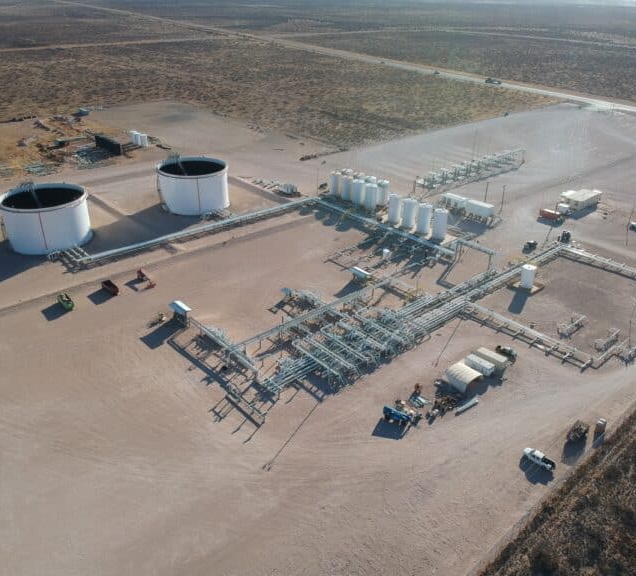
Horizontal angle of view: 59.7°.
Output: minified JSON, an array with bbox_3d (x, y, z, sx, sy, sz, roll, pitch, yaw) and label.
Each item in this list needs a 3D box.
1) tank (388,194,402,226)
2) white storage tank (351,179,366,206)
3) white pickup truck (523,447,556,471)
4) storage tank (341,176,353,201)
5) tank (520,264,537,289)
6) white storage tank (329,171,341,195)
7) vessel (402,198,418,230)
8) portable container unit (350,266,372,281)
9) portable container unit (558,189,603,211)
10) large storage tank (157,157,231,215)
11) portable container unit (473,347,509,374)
[{"bbox_3d":[27.630,-28.290,198.200,4.800,9.900,4.800,1,30,0],"label":"tank"},{"bbox_3d":[17.135,-39.632,233.732,5.040,10.100,5.040,3,29,0],"label":"white storage tank"},{"bbox_3d":[44.747,34.521,112.272,5.700,1.860,1.980,24,35,32],"label":"white pickup truck"},{"bbox_3d":[11.510,-39.510,218.750,4.700,8.800,4.700,1,30,0],"label":"storage tank"},{"bbox_3d":[60.170,-3.380,158.880,3.630,6.050,3.630,1,30,0],"label":"tank"},{"bbox_3d":[7.714,-45.446,243.805,4.940,9.600,4.940,3,29,0],"label":"white storage tank"},{"bbox_3d":[35.577,-28.784,215.554,4.590,10.500,4.590,3,29,0],"label":"vessel"},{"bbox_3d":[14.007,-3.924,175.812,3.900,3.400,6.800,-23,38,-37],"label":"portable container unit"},{"bbox_3d":[103.120,-35.070,217.960,14.820,3.590,9.060,-18,35,-30],"label":"portable container unit"},{"bbox_3d":[-49.909,-41.721,226.496,27.000,15.200,27.000,3,29,0],"label":"large storage tank"},{"bbox_3d":[44.121,18.106,140.738,6.800,2.600,2.420,27,37,36],"label":"portable container unit"}]

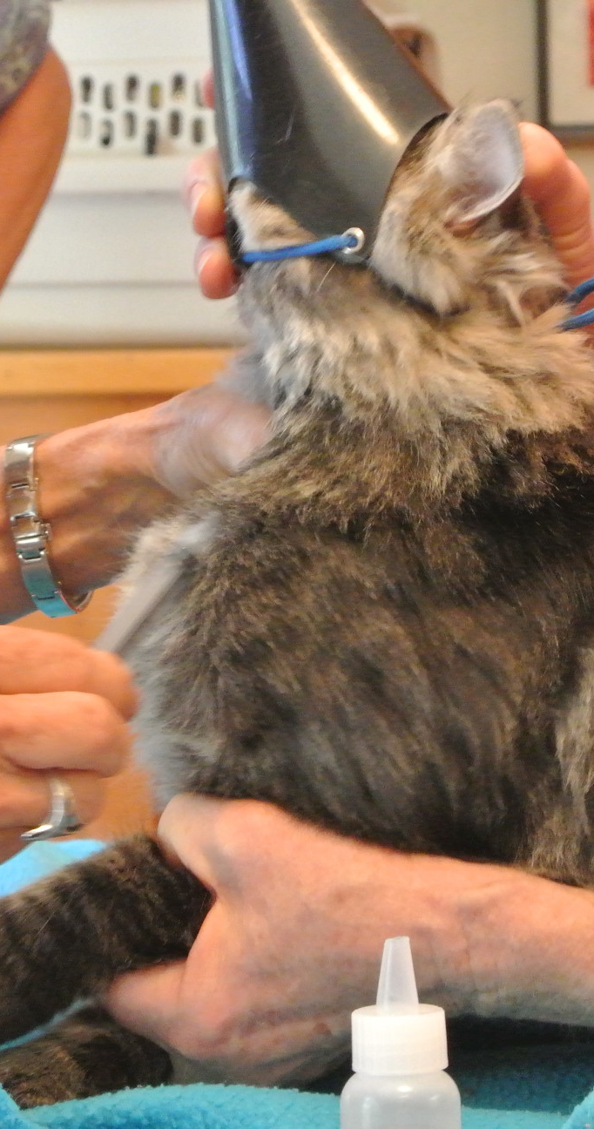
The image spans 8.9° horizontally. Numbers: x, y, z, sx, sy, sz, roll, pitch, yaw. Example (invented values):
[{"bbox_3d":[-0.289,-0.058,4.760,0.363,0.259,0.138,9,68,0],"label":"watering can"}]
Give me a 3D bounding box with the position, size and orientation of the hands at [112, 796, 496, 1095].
[{"bbox_3d":[0.002,0.126,1.270,0.130,0.092,0.085,-3,3,12],"label":"hands"}]

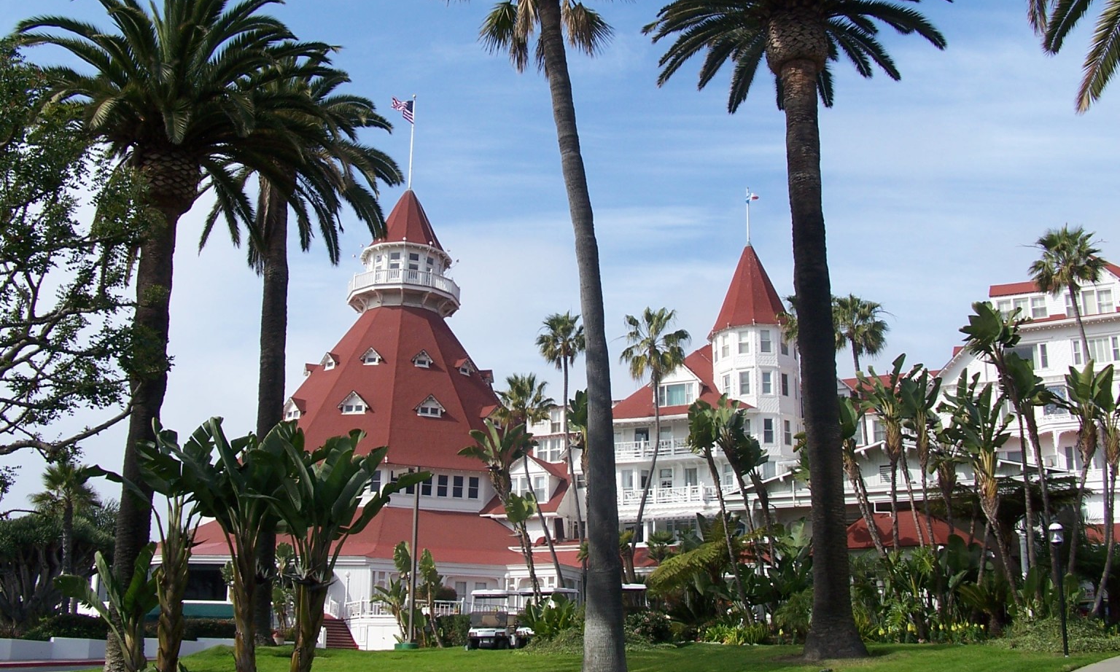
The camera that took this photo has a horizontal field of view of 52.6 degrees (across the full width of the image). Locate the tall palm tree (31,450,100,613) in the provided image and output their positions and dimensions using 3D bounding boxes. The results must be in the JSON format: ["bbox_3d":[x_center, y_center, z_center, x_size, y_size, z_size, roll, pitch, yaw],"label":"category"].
[{"bbox_3d":[-20.781,8.236,47.303,2.930,6.950,2.930,1,-13,0],"label":"tall palm tree"}]

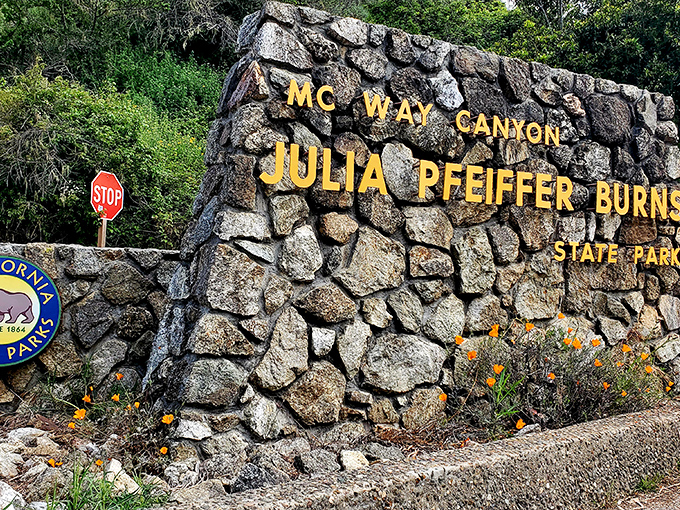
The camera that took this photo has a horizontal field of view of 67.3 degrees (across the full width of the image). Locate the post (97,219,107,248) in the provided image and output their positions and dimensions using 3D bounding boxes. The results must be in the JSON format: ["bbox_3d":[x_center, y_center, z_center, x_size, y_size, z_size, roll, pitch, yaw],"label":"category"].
[{"bbox_3d":[-3.790,0.040,8.110,0.090,2.600,0.090,1,-2,13],"label":"post"}]

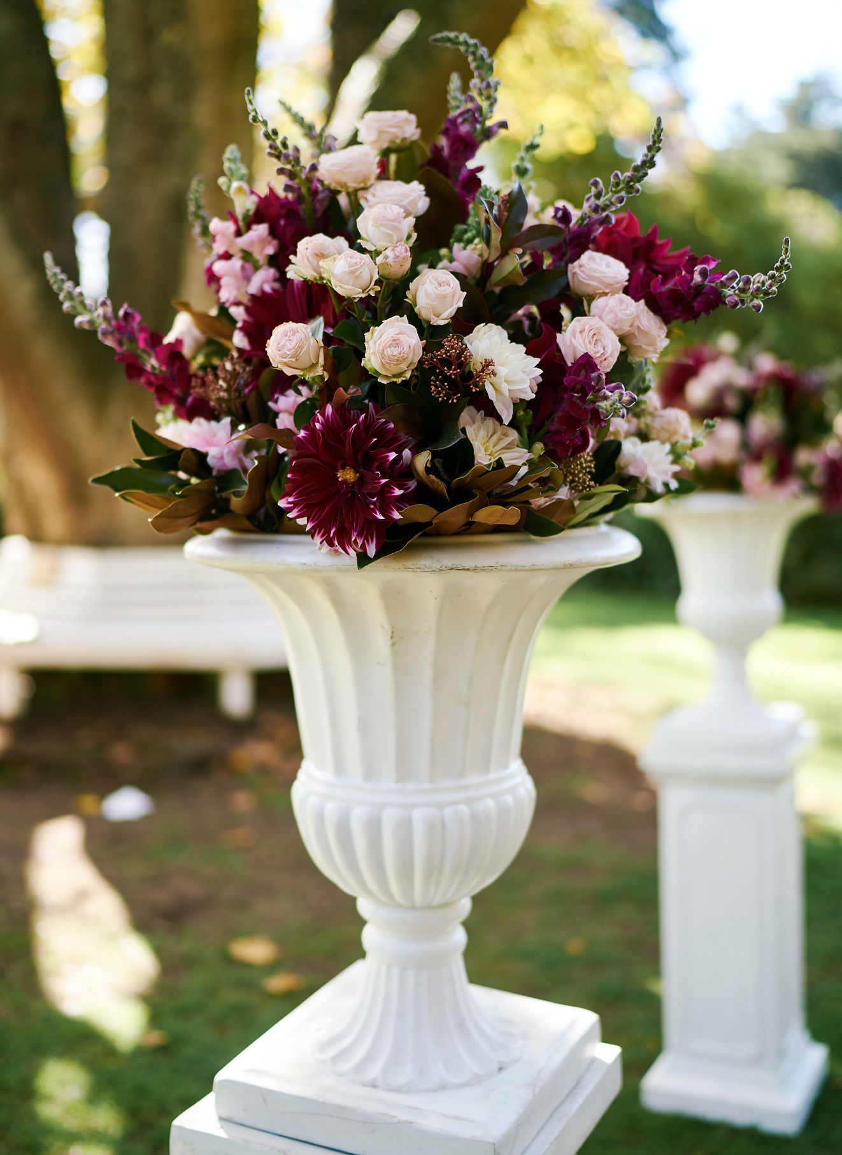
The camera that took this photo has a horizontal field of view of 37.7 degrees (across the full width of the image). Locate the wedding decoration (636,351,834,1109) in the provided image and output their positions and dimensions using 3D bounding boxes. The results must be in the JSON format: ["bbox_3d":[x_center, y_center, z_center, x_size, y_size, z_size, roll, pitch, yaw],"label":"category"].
[{"bbox_3d":[0.741,0.325,2.958,0.570,1.850,0.550,0,4,28],"label":"wedding decoration"}]

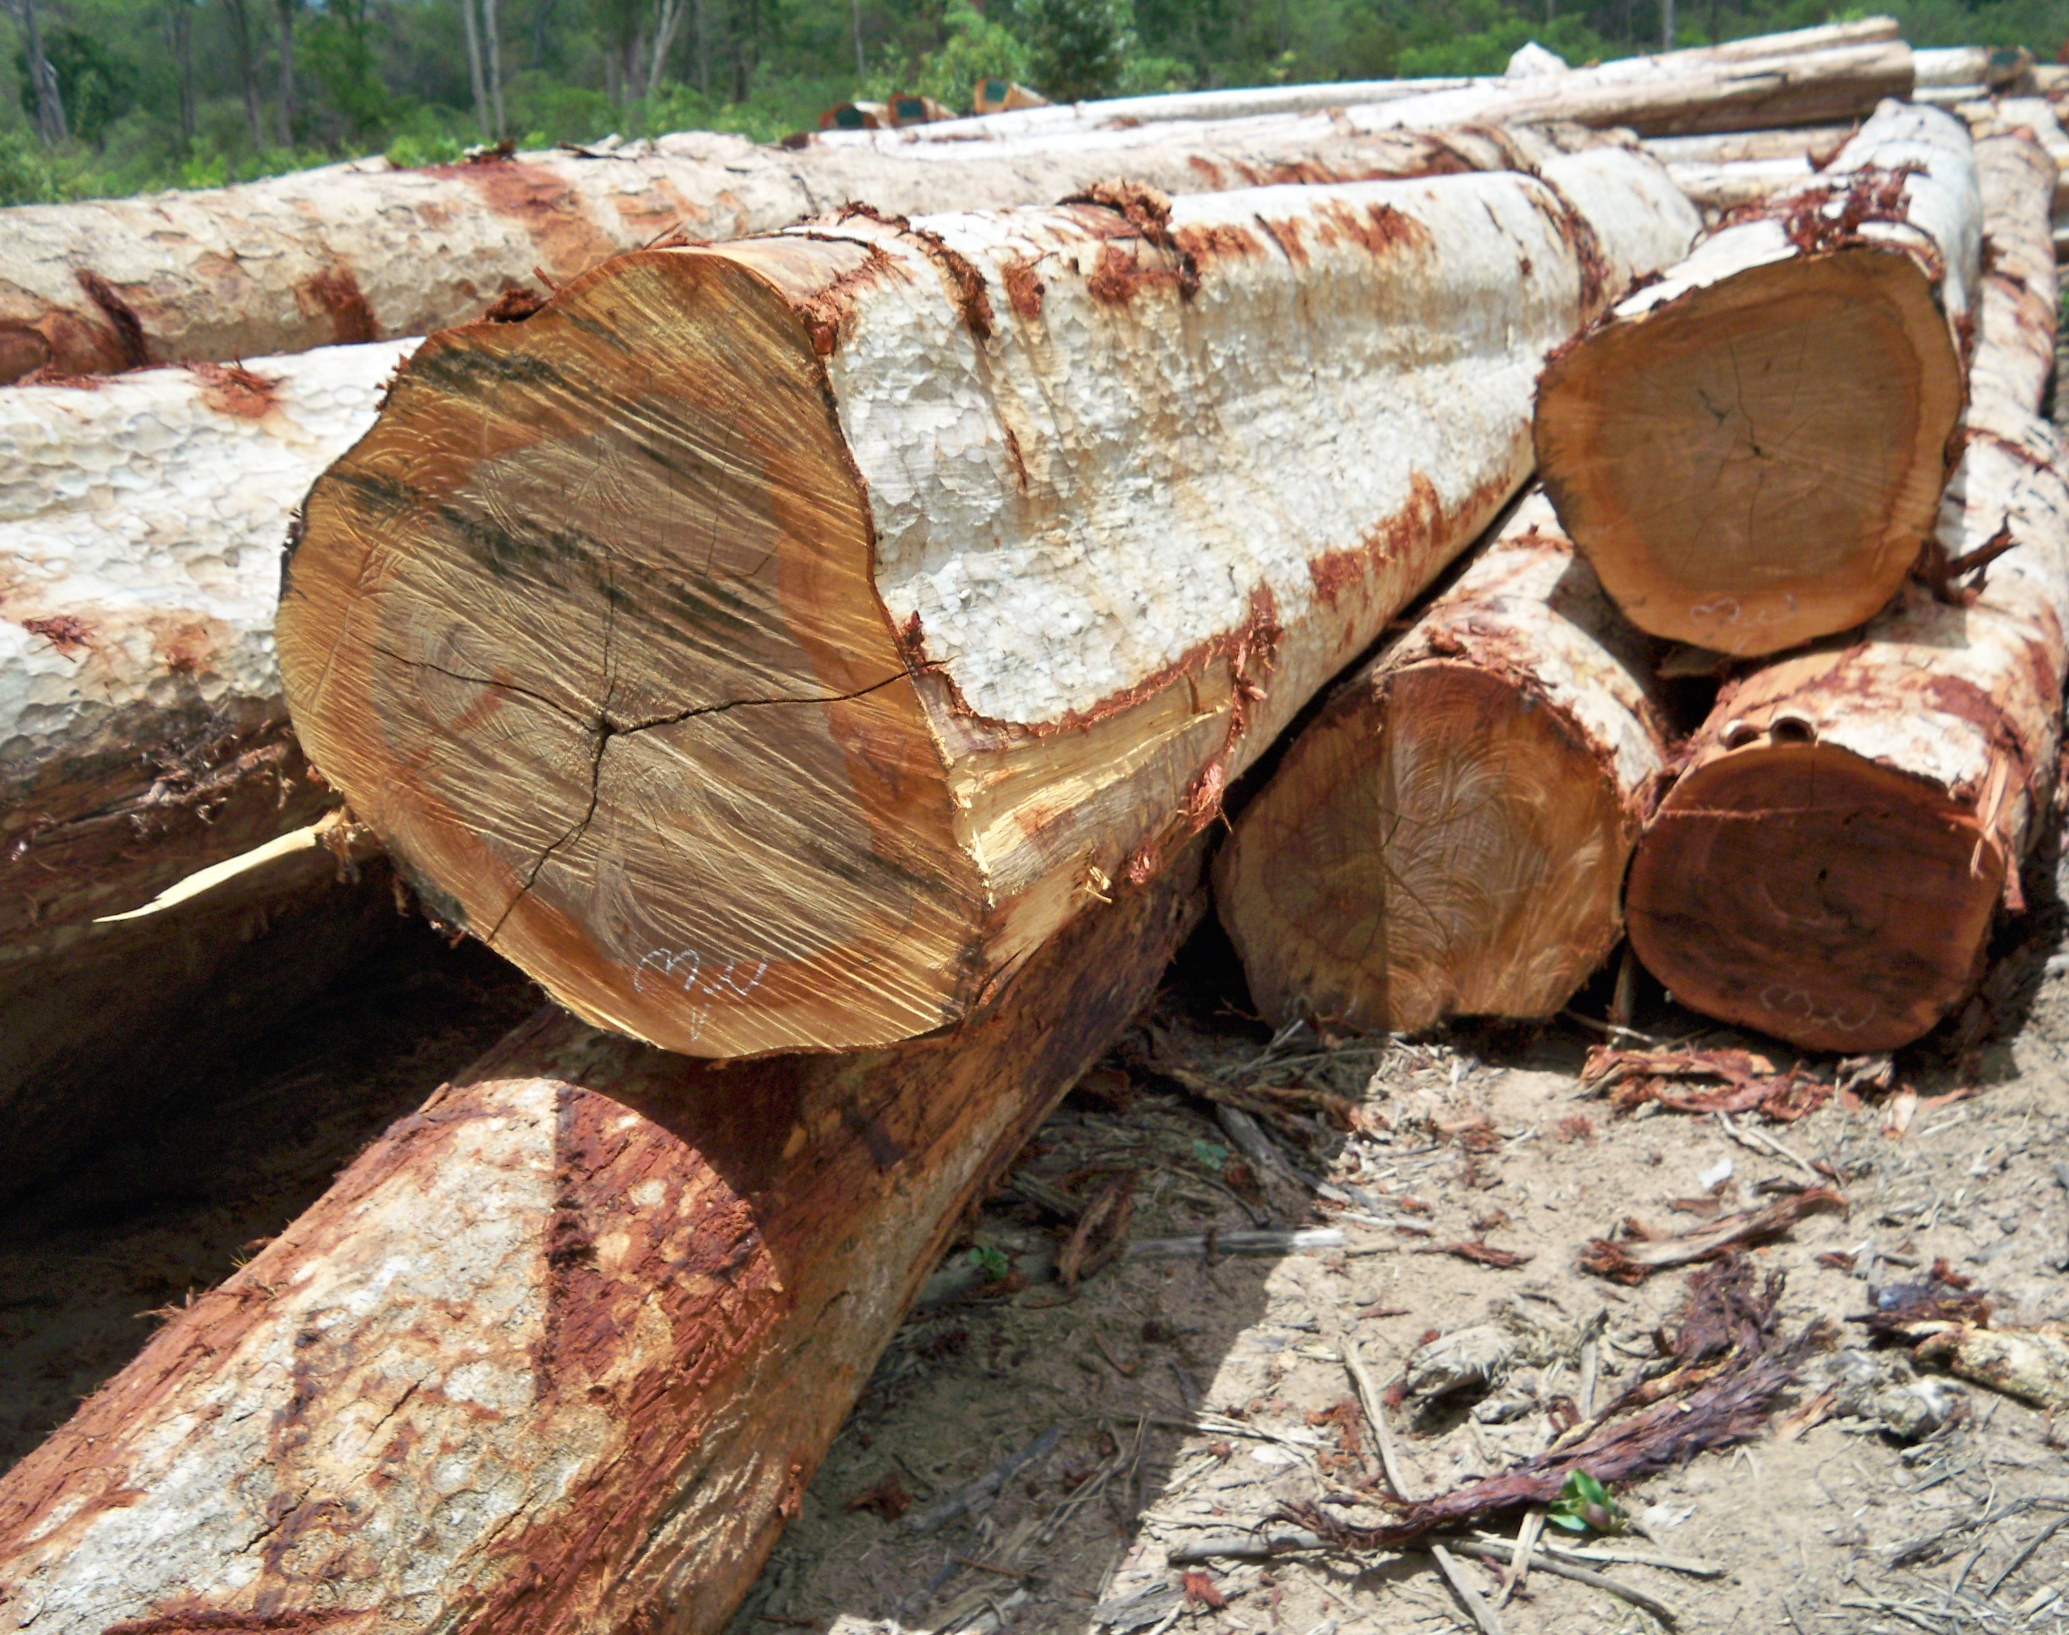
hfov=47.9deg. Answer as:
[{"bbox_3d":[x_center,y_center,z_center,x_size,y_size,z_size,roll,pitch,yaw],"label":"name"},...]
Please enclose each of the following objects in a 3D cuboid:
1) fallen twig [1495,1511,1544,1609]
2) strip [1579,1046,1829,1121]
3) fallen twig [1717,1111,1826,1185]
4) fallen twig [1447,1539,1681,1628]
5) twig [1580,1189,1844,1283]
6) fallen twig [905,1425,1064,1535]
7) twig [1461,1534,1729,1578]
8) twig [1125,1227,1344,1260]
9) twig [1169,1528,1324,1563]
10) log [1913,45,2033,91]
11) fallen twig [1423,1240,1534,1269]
[{"bbox_3d":[0.490,0.745,2.345,0.022,0.015,0.159,5,18,23],"label":"fallen twig"},{"bbox_3d":[0.971,0.389,3.385,0.343,0.055,0.090,3,18,19],"label":"strip"},{"bbox_3d":[1.018,0.456,3.228,0.025,0.014,0.236,-8,18,-18],"label":"fallen twig"},{"bbox_3d":[0.521,0.755,2.308,0.239,0.015,0.030,10,21,35],"label":"fallen twig"},{"bbox_3d":[0.869,0.528,2.976,0.396,0.035,0.055,-9,18,-20],"label":"twig"},{"bbox_3d":[-0.051,0.712,2.524,0.022,0.018,0.232,13,23,41],"label":"fallen twig"},{"bbox_3d":[0.564,0.743,2.348,0.246,0.012,0.016,3,18,17],"label":"twig"},{"bbox_3d":[0.258,0.549,3.016,0.282,0.020,0.024,-3,17,-3],"label":"twig"},{"bbox_3d":[0.218,0.743,2.381,0.161,0.020,0.022,-4,17,-5],"label":"twig"},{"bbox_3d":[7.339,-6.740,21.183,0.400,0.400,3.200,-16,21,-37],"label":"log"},{"bbox_3d":[0.564,0.554,2.967,0.136,0.014,0.022,5,18,24],"label":"fallen twig"}]

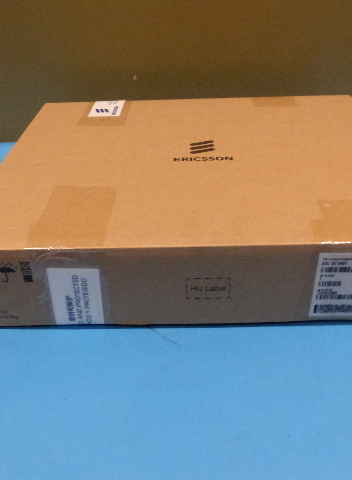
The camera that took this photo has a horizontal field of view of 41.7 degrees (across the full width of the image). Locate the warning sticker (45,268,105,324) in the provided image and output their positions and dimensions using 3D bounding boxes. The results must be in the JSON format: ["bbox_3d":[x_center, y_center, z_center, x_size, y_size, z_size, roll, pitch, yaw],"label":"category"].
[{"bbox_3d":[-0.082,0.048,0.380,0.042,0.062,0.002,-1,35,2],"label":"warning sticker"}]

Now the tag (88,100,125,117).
[{"bbox_3d":[-0.090,-0.173,0.609,0.041,0.002,0.061,-1,35,2],"label":"tag"}]

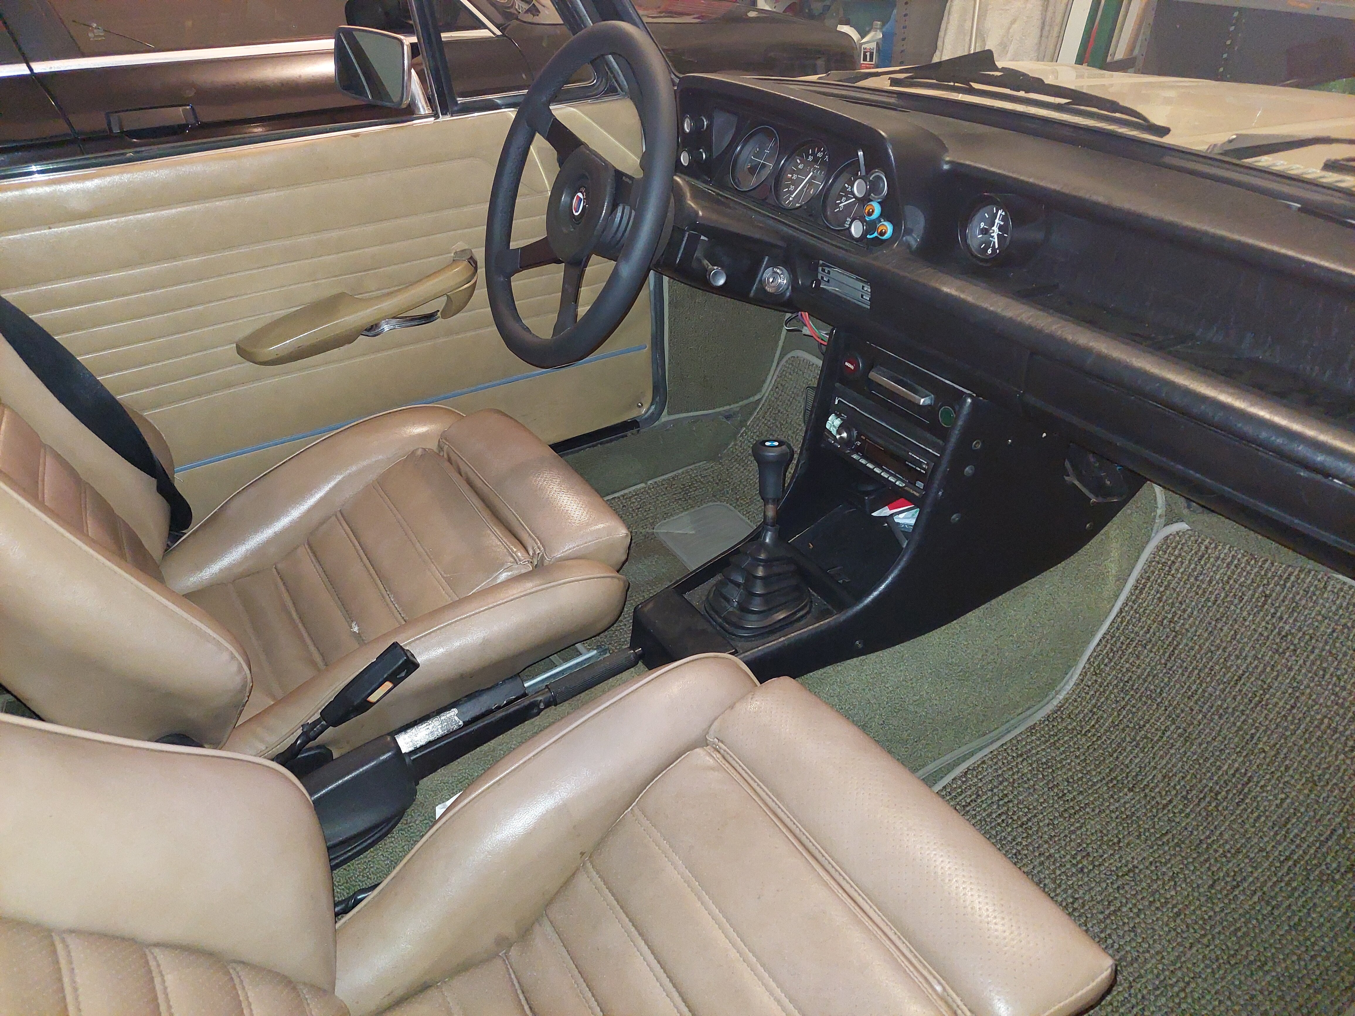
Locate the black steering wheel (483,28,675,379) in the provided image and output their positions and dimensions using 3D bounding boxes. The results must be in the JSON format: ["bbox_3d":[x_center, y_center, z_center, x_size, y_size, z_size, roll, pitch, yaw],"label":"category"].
[{"bbox_3d":[-0.105,-0.351,1.087,0.085,0.387,0.387,6,24,-38],"label":"black steering wheel"}]

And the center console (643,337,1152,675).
[{"bbox_3d":[0.283,-0.037,1.175,0.730,0.360,0.225,-21,38,-26],"label":"center console"}]

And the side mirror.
[{"bbox_3d":[-0.427,-0.635,1.353,0.130,0.092,0.050,15,29,23],"label":"side mirror"}]

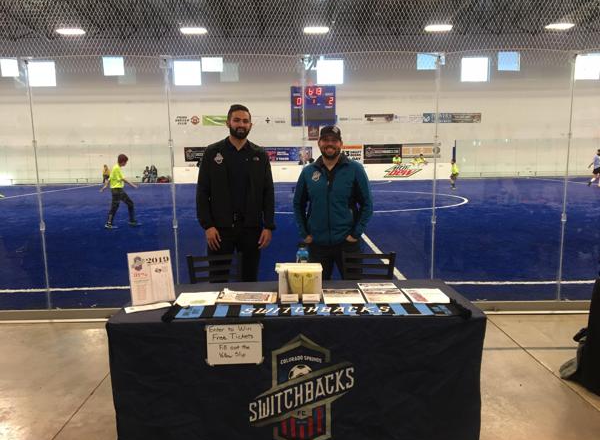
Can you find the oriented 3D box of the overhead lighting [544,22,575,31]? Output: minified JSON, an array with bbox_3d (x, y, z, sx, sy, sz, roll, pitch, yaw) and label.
[{"bbox_3d":[12.657,-9.411,24.500,1.200,0.120,0.650,-1,7,-1],"label":"overhead lighting"}]

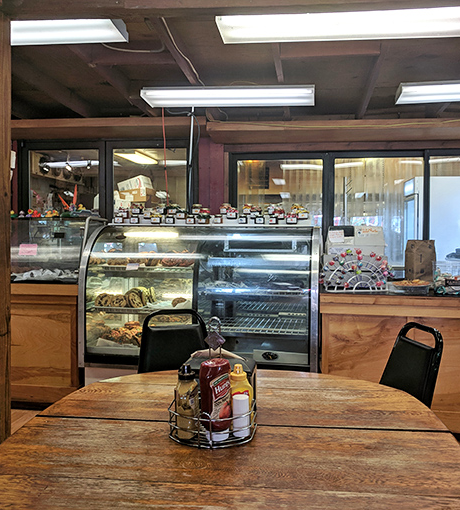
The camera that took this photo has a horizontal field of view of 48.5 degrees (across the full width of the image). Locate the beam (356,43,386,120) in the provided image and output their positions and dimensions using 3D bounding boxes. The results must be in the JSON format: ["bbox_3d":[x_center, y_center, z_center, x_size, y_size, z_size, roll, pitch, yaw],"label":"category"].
[{"bbox_3d":[0.967,-1.231,3.433,0.040,0.135,1.900,1,1,9],"label":"beam"}]

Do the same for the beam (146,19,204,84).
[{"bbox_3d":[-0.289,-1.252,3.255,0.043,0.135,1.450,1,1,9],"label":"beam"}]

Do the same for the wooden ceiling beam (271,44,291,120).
[{"bbox_3d":[0.356,-1.242,3.531,0.041,0.135,1.900,1,1,9],"label":"wooden ceiling beam"}]

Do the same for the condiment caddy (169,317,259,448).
[{"bbox_3d":[-0.038,0.309,1.316,0.204,0.297,0.205,1,2,9],"label":"condiment caddy"}]

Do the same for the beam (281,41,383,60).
[{"bbox_3d":[0.581,-1.231,2.963,0.574,0.130,0.046,1,1,9],"label":"beam"}]

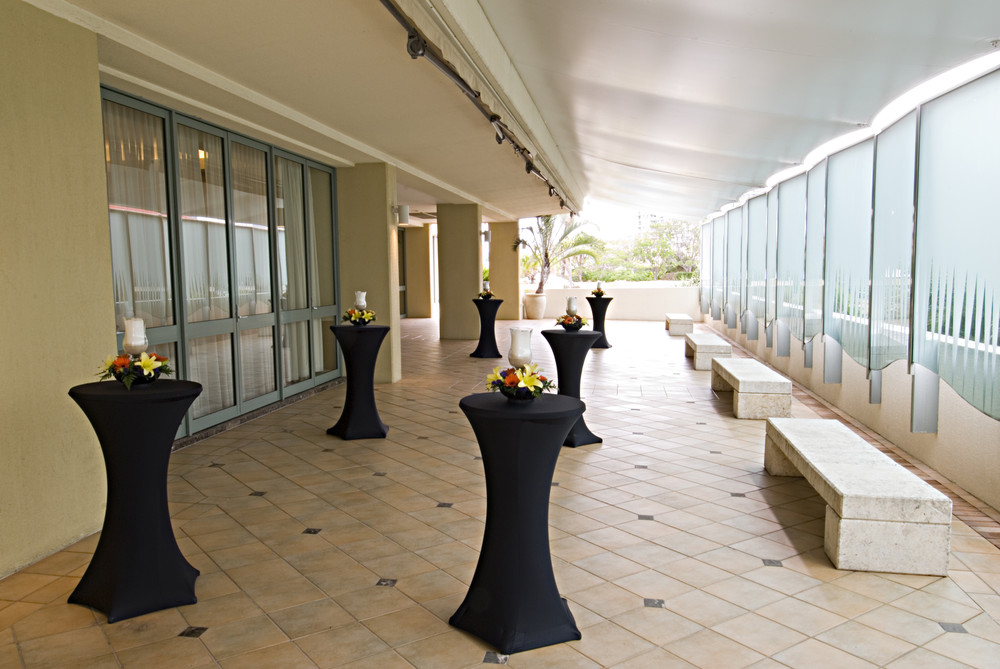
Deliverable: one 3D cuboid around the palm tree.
[{"bbox_3d":[1.953,-2.887,25.500,3.000,3.100,2.800,0,5,0],"label":"palm tree"}]

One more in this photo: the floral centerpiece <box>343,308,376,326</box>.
[{"bbox_3d":[-1.456,-0.150,7.794,0.345,0.180,0.335,0,5,0],"label":"floral centerpiece"}]

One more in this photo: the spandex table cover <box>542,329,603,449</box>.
[{"bbox_3d":[0.719,0.524,7.629,0.630,1.100,0.630,0,5,0],"label":"spandex table cover"}]

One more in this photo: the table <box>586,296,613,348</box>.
[{"bbox_3d":[2.095,-0.277,15.791,0.625,1.095,0.625,0,5,9],"label":"table"}]

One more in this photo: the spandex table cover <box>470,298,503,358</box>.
[{"bbox_3d":[-0.228,-0.128,14.497,0.625,1.095,0.625,0,5,9],"label":"spandex table cover"}]

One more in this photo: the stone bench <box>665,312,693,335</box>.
[{"bbox_3d":[4.915,-0.269,20.600,0.580,0.445,2.150,1,5,9],"label":"stone bench"}]

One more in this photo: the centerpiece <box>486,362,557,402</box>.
[{"bbox_3d":[0.104,0.235,3.619,0.335,0.175,0.325,0,5,0],"label":"centerpiece"}]

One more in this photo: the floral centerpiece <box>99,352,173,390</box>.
[{"bbox_3d":[-1.893,0.183,3.905,0.345,0.168,0.345,0,5,9],"label":"floral centerpiece"}]

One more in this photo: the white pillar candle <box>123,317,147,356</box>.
[{"bbox_3d":[-1.895,0.018,3.905,0.118,0.205,0.118,0,5,9],"label":"white pillar candle"}]

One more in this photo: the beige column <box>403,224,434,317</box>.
[{"bbox_3d":[-2.854,-2.212,26.537,0.946,3.211,0.524,0,5,9],"label":"beige column"}]

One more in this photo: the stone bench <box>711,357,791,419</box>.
[{"bbox_3d":[3.234,0.673,9.822,0.580,0.450,2.220,1,5,8],"label":"stone bench"}]

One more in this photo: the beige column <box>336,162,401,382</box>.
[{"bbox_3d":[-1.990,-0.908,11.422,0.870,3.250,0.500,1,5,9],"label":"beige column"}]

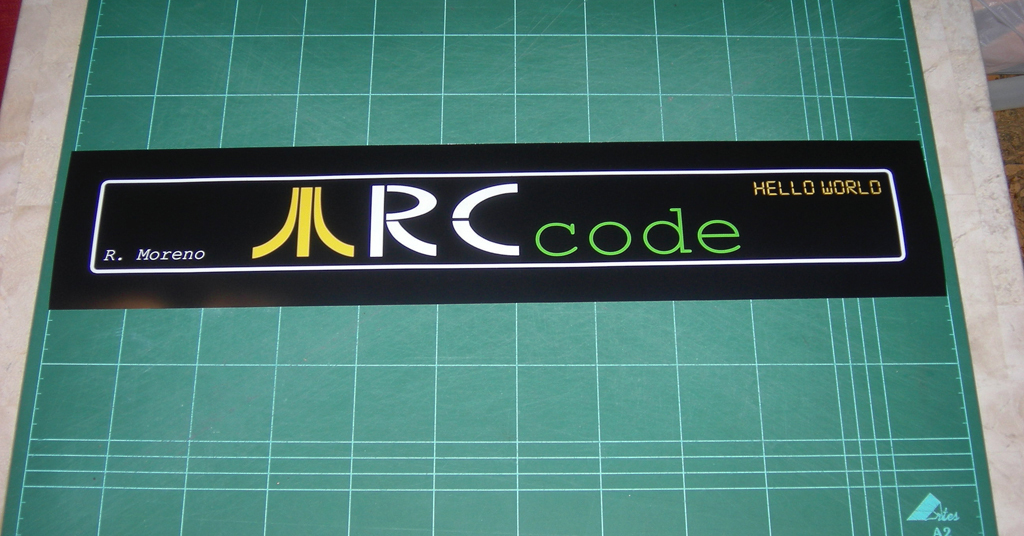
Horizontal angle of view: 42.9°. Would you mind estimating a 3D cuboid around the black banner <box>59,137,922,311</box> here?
[{"bbox_3d":[-0.009,-0.031,0.855,0.583,0.005,0.119,-1,64,-1],"label":"black banner"}]

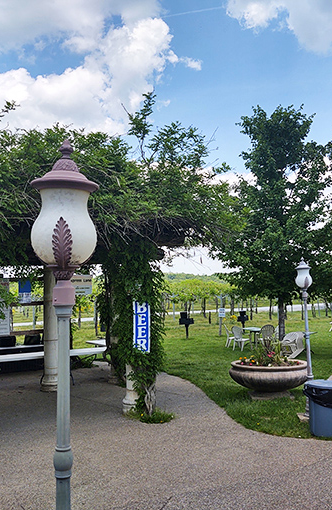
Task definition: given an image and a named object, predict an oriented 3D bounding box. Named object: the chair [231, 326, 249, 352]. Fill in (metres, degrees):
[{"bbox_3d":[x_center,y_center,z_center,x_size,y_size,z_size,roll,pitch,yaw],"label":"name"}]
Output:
[{"bbox_3d":[2.710,2.968,19.103,0.620,0.860,0.580,5,-7,-45],"label":"chair"}]

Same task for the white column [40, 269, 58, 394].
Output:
[{"bbox_3d":[-2.360,1.482,11.000,0.460,2.600,0.460,2,-7,-34],"label":"white column"}]

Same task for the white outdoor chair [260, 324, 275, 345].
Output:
[{"bbox_3d":[3.559,2.924,18.600,0.570,0.890,0.580,1,-6,-20],"label":"white outdoor chair"}]

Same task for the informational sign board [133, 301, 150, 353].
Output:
[{"bbox_3d":[-0.366,1.106,8.150,0.290,0.800,0.040,1,-6,-29],"label":"informational sign board"}]

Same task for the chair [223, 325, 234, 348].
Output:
[{"bbox_3d":[2.532,3.136,20.500,0.580,0.880,0.570,-1,-6,-10],"label":"chair"}]

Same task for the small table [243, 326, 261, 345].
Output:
[{"bbox_3d":[3.410,3.175,20.370,0.860,0.670,0.860,0,-5,0],"label":"small table"}]

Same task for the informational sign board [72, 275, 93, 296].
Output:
[{"bbox_3d":[-2.010,0.714,12.500,0.580,0.460,0.040,2,-6,-30],"label":"informational sign board"}]

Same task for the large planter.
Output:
[{"bbox_3d":[1.884,2.192,9.655,1.460,0.500,1.460,0,-5,0],"label":"large planter"}]

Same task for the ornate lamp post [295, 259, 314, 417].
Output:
[{"bbox_3d":[2.060,1.198,7.807,0.270,2.317,0.270,0,-5,0],"label":"ornate lamp post"}]

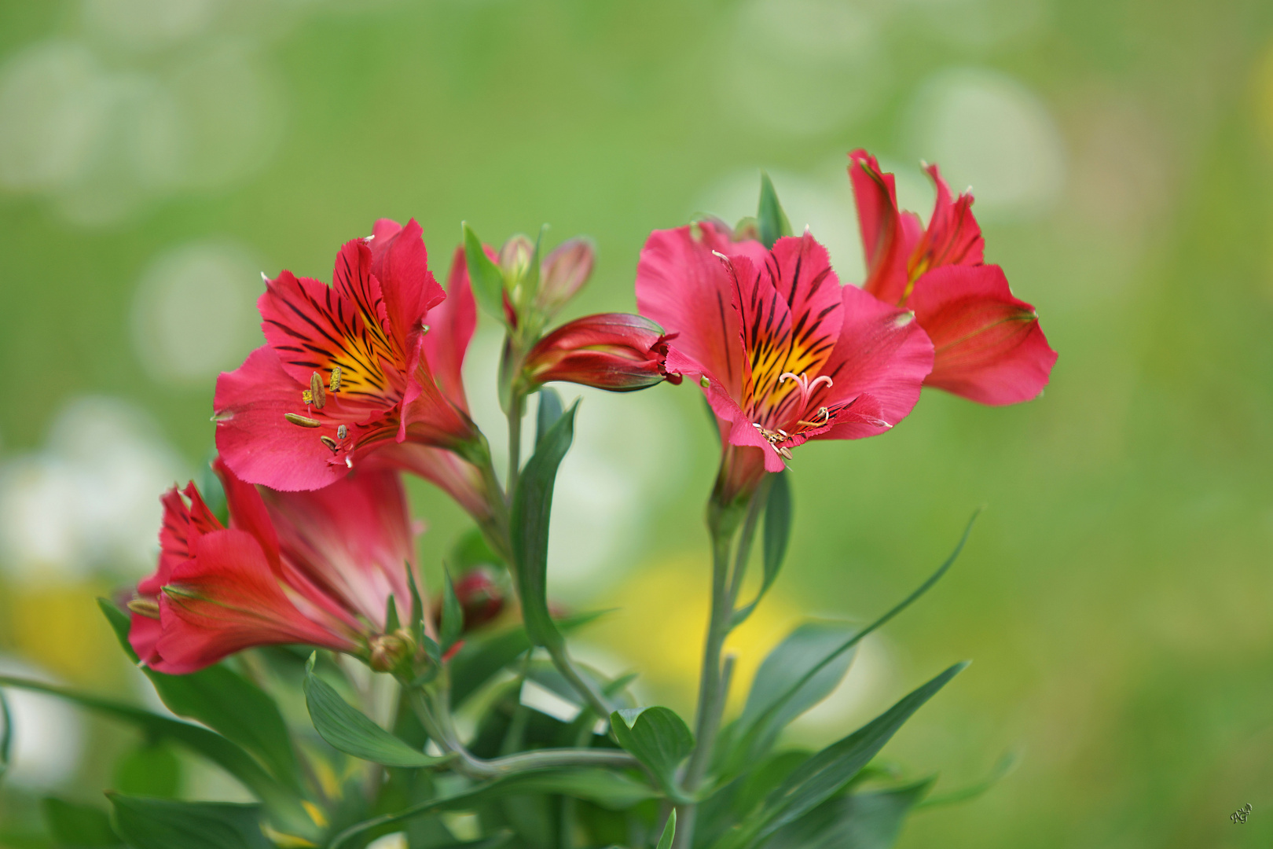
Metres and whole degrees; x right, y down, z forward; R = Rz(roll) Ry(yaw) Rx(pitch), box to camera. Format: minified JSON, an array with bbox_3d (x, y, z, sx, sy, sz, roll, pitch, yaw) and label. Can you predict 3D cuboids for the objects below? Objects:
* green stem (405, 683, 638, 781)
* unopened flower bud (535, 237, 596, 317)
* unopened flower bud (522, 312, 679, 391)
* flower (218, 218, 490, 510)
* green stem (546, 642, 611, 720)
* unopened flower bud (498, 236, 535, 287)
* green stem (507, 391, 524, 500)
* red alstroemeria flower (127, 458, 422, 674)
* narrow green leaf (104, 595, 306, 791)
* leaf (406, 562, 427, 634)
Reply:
[{"bbox_3d":[-0.023,0.061,1.400,0.045,0.019,0.012,0,10,0],"label":"green stem"},{"bbox_3d":[-0.015,-0.031,1.485,0.011,0.017,0.011,28,-6,0],"label":"unopened flower bud"},{"bbox_3d":[-0.007,-0.014,1.390,0.032,0.015,0.015,2,-11,9],"label":"unopened flower bud"},{"bbox_3d":[-0.056,-0.012,1.400,0.053,0.056,0.046,8,13,40],"label":"flower"},{"bbox_3d":[-0.012,0.053,1.460,0.004,0.019,0.004,-39,0,0],"label":"green stem"},{"bbox_3d":[-0.025,-0.034,1.480,0.008,0.011,0.008,2,-3,0],"label":"unopened flower bud"},{"bbox_3d":[-0.024,0.004,1.410,0.003,0.021,0.003,-2,6,0],"label":"green stem"},{"bbox_3d":[-0.075,0.029,1.465,0.058,0.043,0.047,-8,6,-10],"label":"red alstroemeria flower"},{"bbox_3d":[-0.091,0.057,1.490,0.013,0.056,0.019,-39,9,49],"label":"narrow green leaf"},{"bbox_3d":[-0.045,0.036,1.455,0.004,0.015,0.003,-10,0,30],"label":"leaf"}]

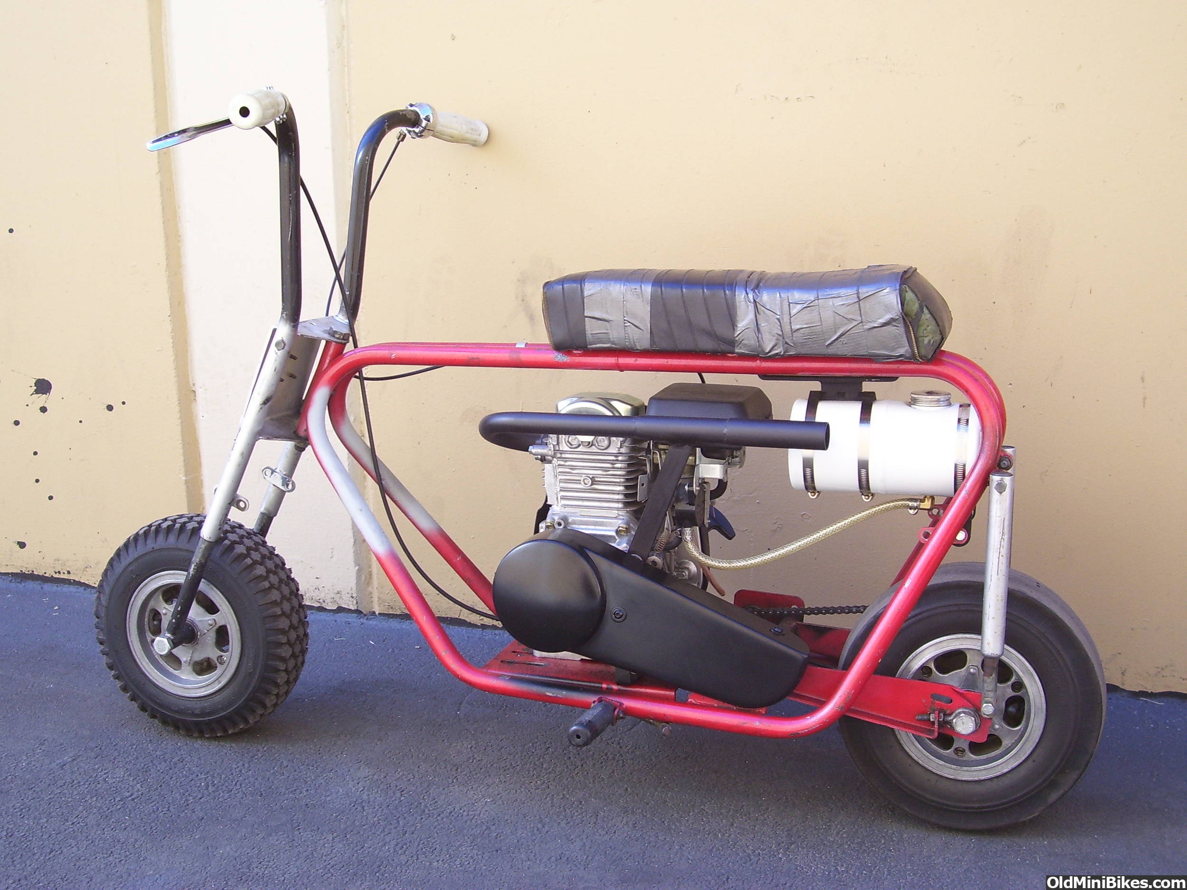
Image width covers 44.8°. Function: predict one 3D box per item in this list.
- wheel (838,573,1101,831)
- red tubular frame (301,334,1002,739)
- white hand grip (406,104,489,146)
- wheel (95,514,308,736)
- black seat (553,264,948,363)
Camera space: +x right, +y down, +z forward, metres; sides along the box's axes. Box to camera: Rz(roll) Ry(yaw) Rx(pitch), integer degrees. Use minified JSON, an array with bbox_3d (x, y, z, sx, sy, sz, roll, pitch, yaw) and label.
[{"bbox_3d":[0.442,0.295,1.700,0.310,0.310,0.125,3,11,15],"label":"wheel"},{"bbox_3d":[0.041,0.097,1.774,0.882,0.466,0.211,3,11,15],"label":"red tubular frame"},{"bbox_3d":[-0.199,-0.443,2.004,0.050,0.050,0.138,8,8,35],"label":"white hand grip"},{"bbox_3d":[-0.532,0.245,1.957,0.308,0.308,0.096,4,11,18],"label":"wheel"},{"bbox_3d":[0.186,-0.163,1.687,0.451,0.100,0.201,3,11,15],"label":"black seat"}]

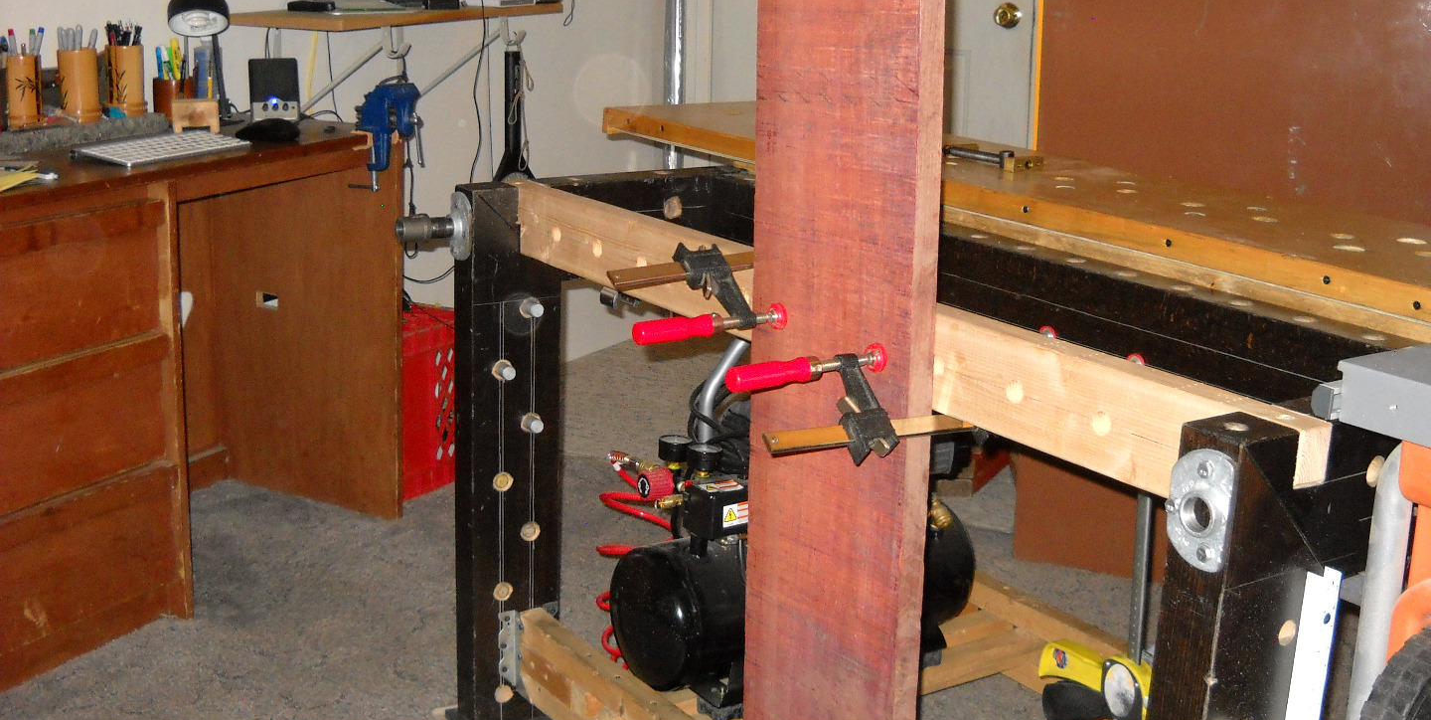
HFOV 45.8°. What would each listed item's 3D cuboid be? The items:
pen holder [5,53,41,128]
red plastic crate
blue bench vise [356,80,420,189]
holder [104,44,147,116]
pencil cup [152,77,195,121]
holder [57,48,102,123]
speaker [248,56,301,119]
[{"bbox_3d":[-1.093,-0.425,2.680,0.059,0.112,0.059,9,16,25],"label":"pen holder"},{"bbox_3d":[-0.691,0.076,3.378,0.325,0.325,0.290,11,17,32],"label":"red plastic crate"},{"bbox_3d":[-0.573,-0.395,2.970,0.113,0.185,0.062,9,16,25],"label":"blue bench vise"},{"bbox_3d":[-0.999,-0.473,2.875,0.067,0.113,0.067,2,15,0],"label":"holder"},{"bbox_3d":[-0.959,-0.458,3.000,0.073,0.081,0.073,2,15,0],"label":"pencil cup"},{"bbox_3d":[-1.041,-0.448,2.775,0.068,0.114,0.068,9,16,25],"label":"holder"},{"bbox_3d":[-0.808,-0.495,3.110,0.086,0.115,0.085,-4,16,-21],"label":"speaker"}]

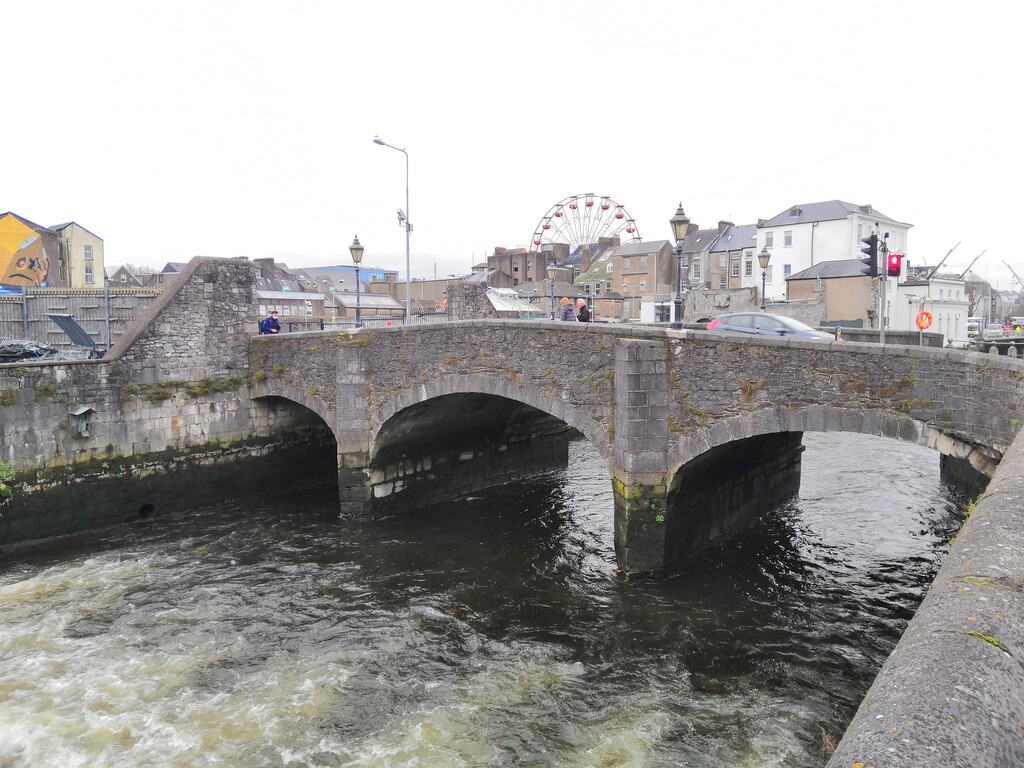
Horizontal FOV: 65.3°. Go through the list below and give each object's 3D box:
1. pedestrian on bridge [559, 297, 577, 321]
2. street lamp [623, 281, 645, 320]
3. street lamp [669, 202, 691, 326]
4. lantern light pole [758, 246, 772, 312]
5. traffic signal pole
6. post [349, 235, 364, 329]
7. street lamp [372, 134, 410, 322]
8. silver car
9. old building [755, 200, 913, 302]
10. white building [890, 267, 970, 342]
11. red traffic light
[{"bbox_3d":[1.527,-1.565,22.246,0.400,1.680,0.500,3,6,37],"label":"pedestrian on bridge"},{"bbox_3d":[9.710,-5.638,63.754,2.000,4.740,0.350,3,6,37],"label":"street lamp"},{"bbox_3d":[3.889,-2.724,18.542,0.420,2.960,0.420,-1,5,-15],"label":"street lamp"},{"bbox_3d":[9.456,-3.679,29.910,0.420,2.950,0.420,-1,5,-15],"label":"lantern light pole"},{"bbox_3d":[10.167,-2.186,21.896,0.200,3.890,0.200,3,6,37],"label":"traffic signal pole"},{"bbox_3d":[-4.879,-3.234,25.255,0.420,2.950,0.420,-1,5,-15],"label":"post"},{"bbox_3d":[-5.524,-6.357,37.320,0.500,9.460,2.380,3,6,37],"label":"street lamp"},{"bbox_3d":[8.750,-1.628,26.655,4.000,1.480,1.750,3,6,37],"label":"silver car"},{"bbox_3d":[32.464,-11.337,81.047,11.800,13.560,10.300,-4,6,-38],"label":"old building"},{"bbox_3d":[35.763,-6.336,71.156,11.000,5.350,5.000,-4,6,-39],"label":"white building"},{"bbox_3d":[10.412,-3.221,21.713,0.360,0.620,0.320,2,5,21],"label":"red traffic light"}]

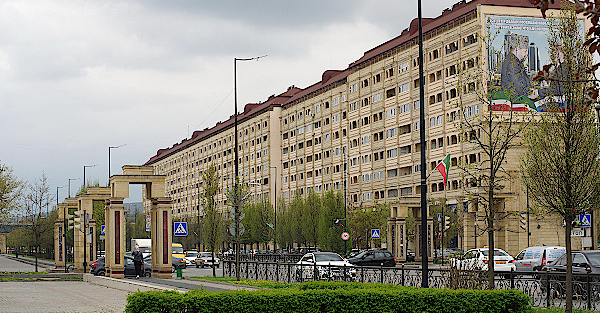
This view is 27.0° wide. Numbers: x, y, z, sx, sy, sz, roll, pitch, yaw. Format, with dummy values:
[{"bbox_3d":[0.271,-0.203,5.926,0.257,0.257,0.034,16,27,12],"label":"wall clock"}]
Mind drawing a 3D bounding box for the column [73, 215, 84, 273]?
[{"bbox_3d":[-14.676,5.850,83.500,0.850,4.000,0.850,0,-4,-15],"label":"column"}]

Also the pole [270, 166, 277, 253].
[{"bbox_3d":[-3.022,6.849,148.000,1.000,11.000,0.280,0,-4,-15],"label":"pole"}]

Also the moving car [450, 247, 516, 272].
[{"bbox_3d":[9.182,5.347,62.709,1.720,1.470,4.350,0,-4,-15],"label":"moving car"}]

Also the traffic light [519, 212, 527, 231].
[{"bbox_3d":[14.106,4.112,79.000,0.420,1.100,0.380,0,-4,-15],"label":"traffic light"}]

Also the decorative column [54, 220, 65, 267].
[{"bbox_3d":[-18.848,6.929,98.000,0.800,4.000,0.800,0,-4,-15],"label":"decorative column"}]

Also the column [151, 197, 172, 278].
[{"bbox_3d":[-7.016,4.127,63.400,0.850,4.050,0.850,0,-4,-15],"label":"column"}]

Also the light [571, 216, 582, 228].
[{"bbox_3d":[17.047,4.008,77.000,0.700,0.850,0.400,0,-4,-15],"label":"light"}]

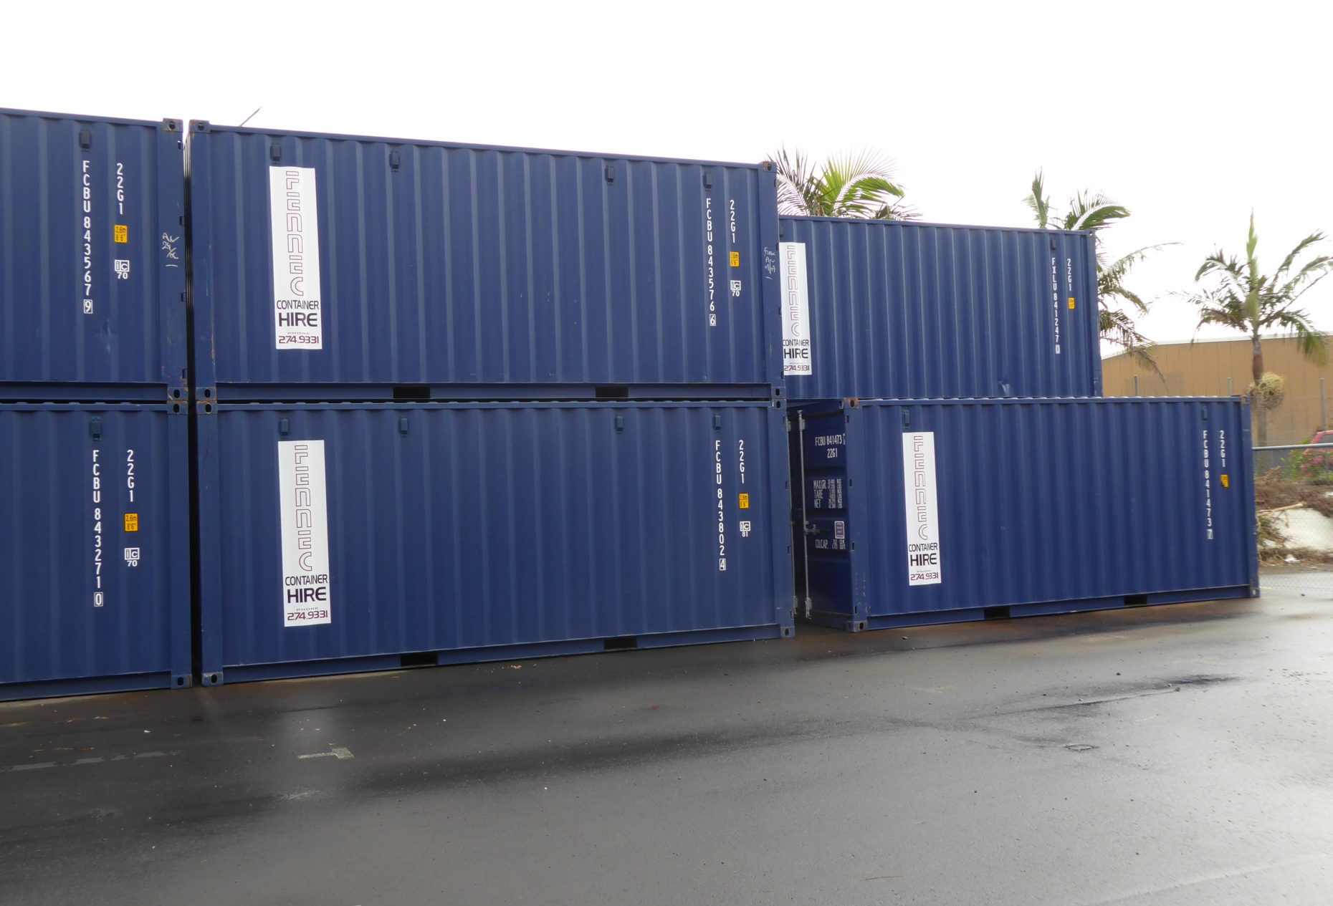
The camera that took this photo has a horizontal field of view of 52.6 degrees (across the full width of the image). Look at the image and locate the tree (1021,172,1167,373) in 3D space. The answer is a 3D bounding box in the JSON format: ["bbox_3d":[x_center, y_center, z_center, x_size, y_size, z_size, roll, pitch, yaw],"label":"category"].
[{"bbox_3d":[7.720,-1.910,25.970,4.000,7.110,4.000,-1,-2,-22],"label":"tree"}]

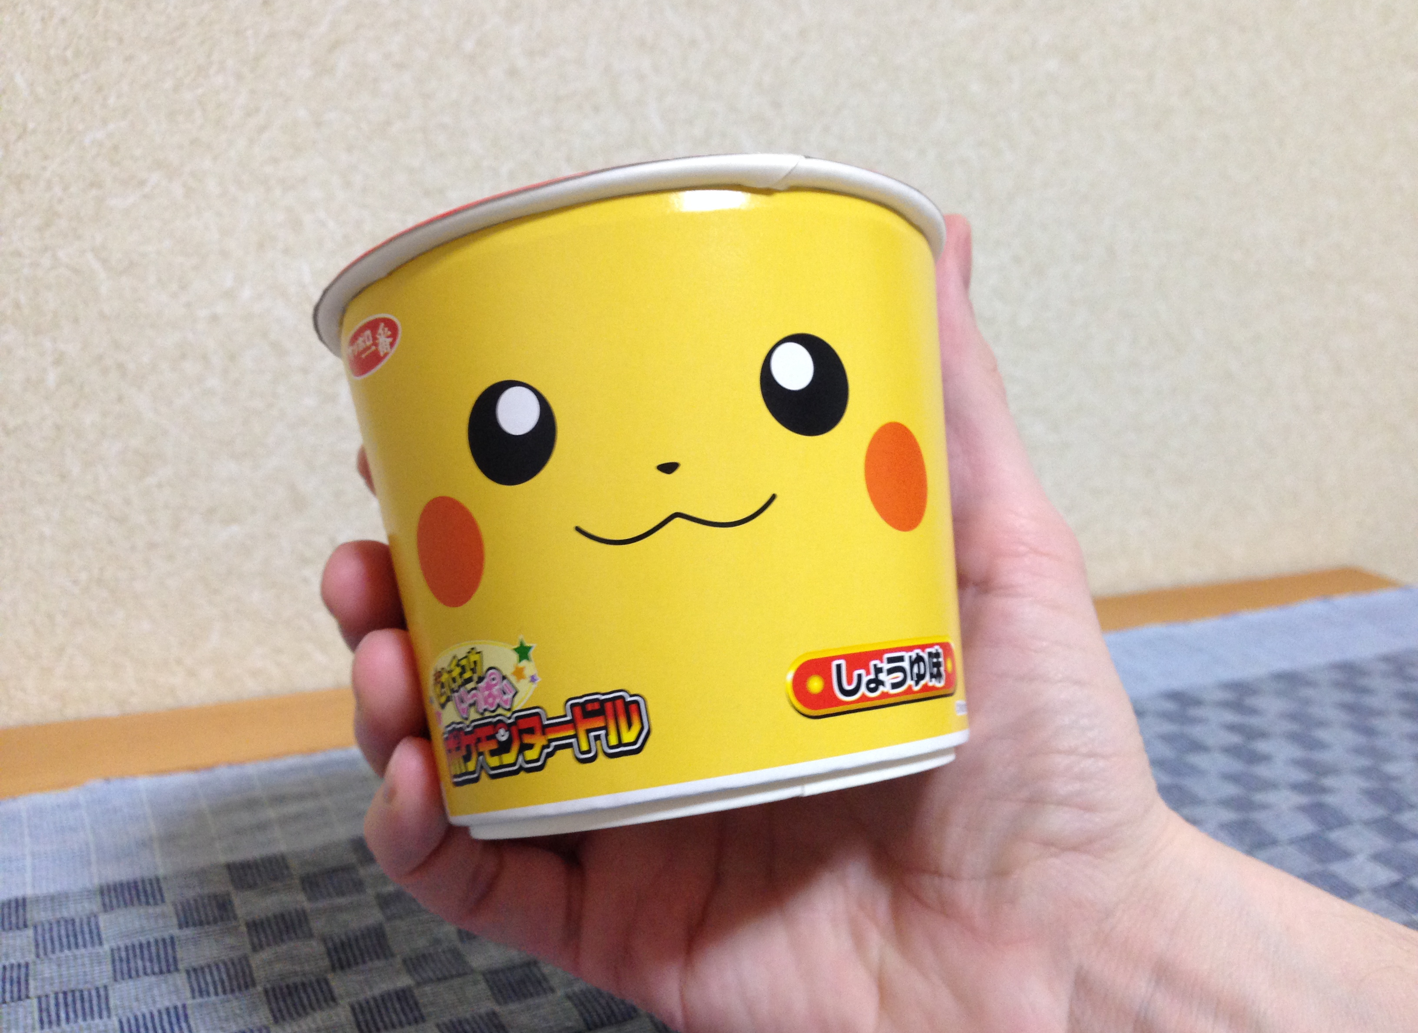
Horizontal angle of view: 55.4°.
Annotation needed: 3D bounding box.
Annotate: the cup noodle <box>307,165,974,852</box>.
[{"bbox_3d":[-0.005,0.003,0.204,0.096,0.079,0.096,-9,-9,-2],"label":"cup noodle"}]

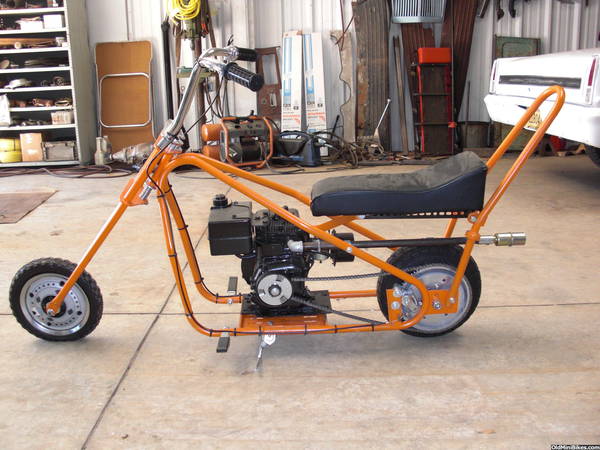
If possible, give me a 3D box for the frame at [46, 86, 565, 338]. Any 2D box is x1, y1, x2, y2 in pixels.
[{"bbox_3d":[-0.027,-0.036,1.726,1.397,0.667,0.229,-1,22,0],"label":"frame"}]

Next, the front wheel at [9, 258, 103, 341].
[{"bbox_3d":[-0.708,0.222,1.825,0.262,0.262,0.069,-1,22,-2],"label":"front wheel"}]

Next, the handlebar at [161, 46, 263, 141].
[{"bbox_3d":[-0.215,-0.339,1.611,0.281,0.214,0.545,-2,22,-3],"label":"handlebar"}]

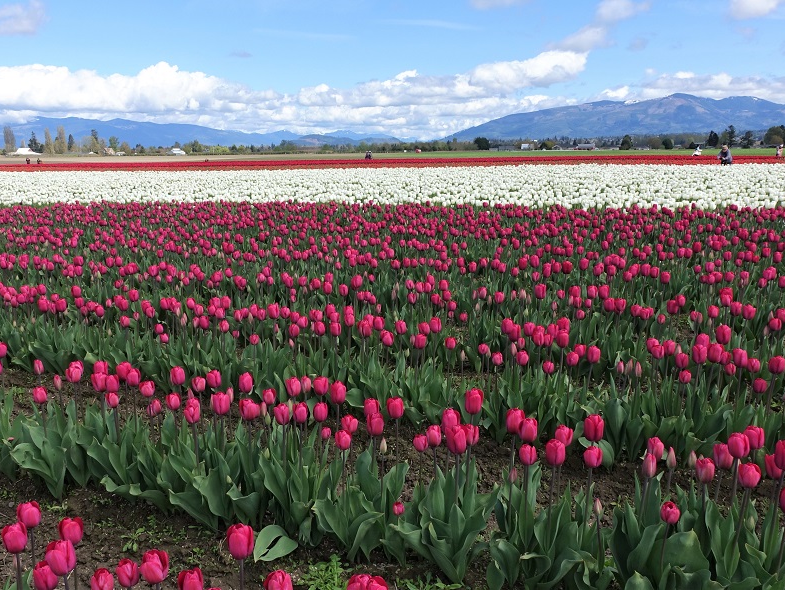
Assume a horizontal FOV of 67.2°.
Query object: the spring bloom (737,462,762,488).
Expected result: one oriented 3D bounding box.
[{"bbox_3d":[0.930,0.470,1.536,0.058,0.066,0.058,9,17,33],"label":"spring bloom"}]

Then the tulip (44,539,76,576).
[{"bbox_3d":[-0.665,0.529,1.188,0.061,0.074,0.061,-10,16,-32],"label":"tulip"}]

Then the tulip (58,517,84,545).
[{"bbox_3d":[-0.741,0.546,1.363,0.056,0.065,0.056,-9,16,-31],"label":"tulip"}]

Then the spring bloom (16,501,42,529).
[{"bbox_3d":[-0.763,0.462,1.240,0.046,0.054,0.046,0,14,0],"label":"spring bloom"}]

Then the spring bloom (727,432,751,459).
[{"bbox_3d":[0.957,0.416,1.630,0.059,0.071,0.059,8,16,32],"label":"spring bloom"}]

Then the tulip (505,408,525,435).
[{"bbox_3d":[0.374,0.382,1.785,0.055,0.079,0.055,2,14,12],"label":"tulip"}]

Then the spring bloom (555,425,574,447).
[{"bbox_3d":[0.524,0.429,1.801,0.053,0.067,0.053,4,15,17],"label":"spring bloom"}]

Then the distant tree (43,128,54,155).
[{"bbox_3d":[-244.295,-108.749,420.000,5.900,18.600,5.900,-8,16,-28],"label":"distant tree"}]

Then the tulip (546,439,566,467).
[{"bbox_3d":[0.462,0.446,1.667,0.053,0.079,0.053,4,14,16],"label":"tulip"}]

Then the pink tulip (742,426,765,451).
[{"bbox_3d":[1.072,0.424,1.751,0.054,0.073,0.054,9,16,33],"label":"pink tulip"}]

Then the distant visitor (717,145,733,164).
[{"bbox_3d":[14.660,-5.939,26.165,0.620,1.380,0.620,10,17,36],"label":"distant visitor"}]

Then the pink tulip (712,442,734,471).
[{"bbox_3d":[0.841,0.410,1.501,0.049,0.067,0.049,0,14,0],"label":"pink tulip"}]

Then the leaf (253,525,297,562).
[{"bbox_3d":[-0.359,0.762,1.812,0.133,0.085,0.085,0,14,0],"label":"leaf"}]

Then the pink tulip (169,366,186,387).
[{"bbox_3d":[-0.730,0.277,2.006,0.048,0.065,0.048,0,14,0],"label":"pink tulip"}]

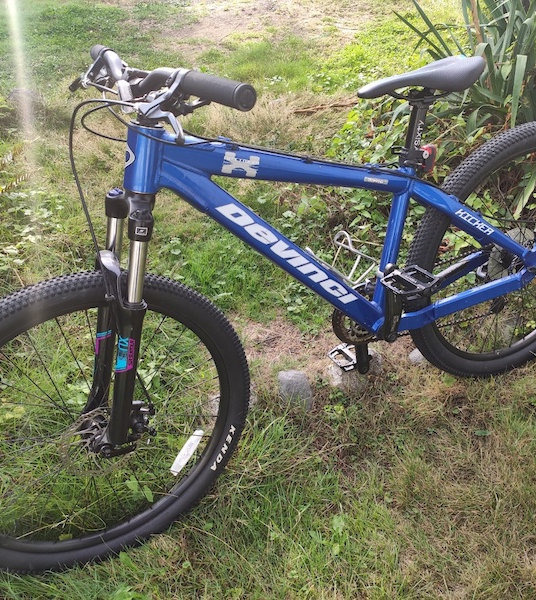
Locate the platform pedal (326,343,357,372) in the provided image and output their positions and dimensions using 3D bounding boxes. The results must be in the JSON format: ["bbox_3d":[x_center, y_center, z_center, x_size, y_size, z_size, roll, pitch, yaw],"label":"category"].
[{"bbox_3d":[0.214,0.148,1.576,0.091,0.024,0.094,-25,32,-15],"label":"platform pedal"}]

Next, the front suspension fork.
[{"bbox_3d":[-0.280,0.045,1.098,0.085,0.495,0.172,-3,25,-31],"label":"front suspension fork"}]

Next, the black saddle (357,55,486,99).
[{"bbox_3d":[0.288,-0.420,1.168,0.274,0.066,0.145,-20,31,-18],"label":"black saddle"}]

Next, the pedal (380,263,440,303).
[{"bbox_3d":[0.279,-0.029,1.178,0.091,0.024,0.094,-20,31,-18],"label":"pedal"}]

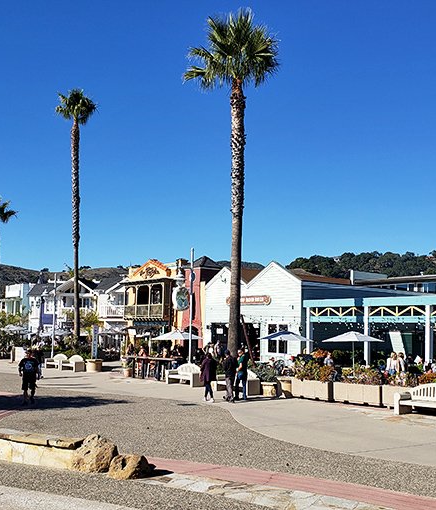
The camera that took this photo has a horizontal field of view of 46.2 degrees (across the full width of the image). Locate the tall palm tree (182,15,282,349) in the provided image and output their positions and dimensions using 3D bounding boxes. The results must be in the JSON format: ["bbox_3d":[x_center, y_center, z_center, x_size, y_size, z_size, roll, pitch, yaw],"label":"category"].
[{"bbox_3d":[0.563,-2.765,22.260,4.150,16.820,4.150,1,-7,1],"label":"tall palm tree"}]

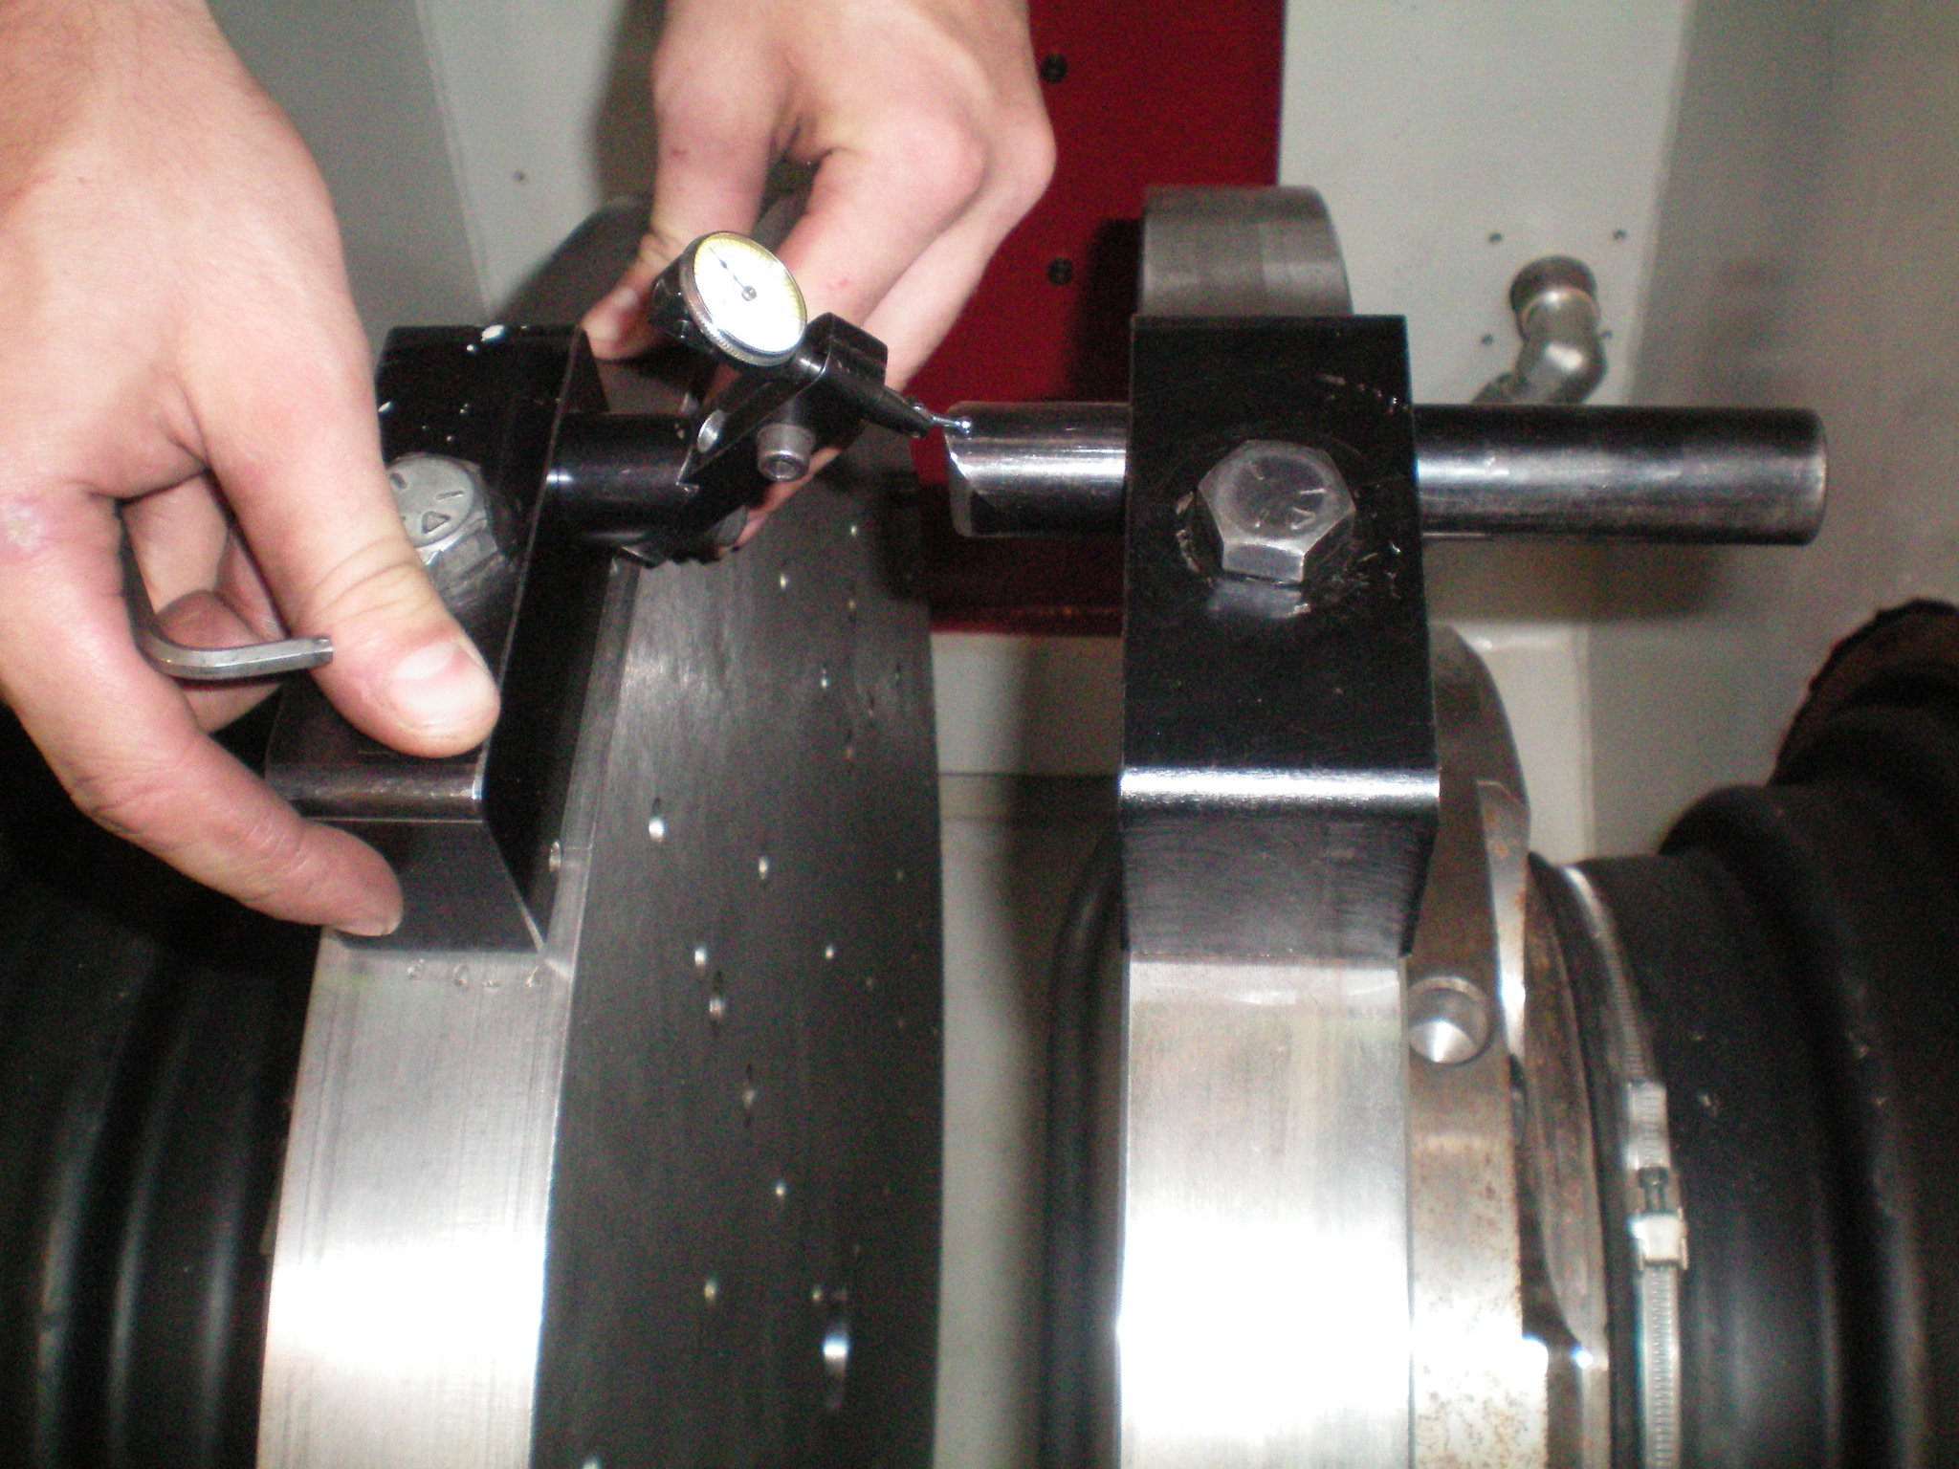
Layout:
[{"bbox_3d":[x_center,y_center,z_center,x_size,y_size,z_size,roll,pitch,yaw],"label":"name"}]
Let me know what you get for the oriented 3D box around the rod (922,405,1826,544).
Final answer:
[{"bbox_3d":[0.074,-0.050,0.409,0.161,0.026,0.026,1,39,5],"label":"rod"}]

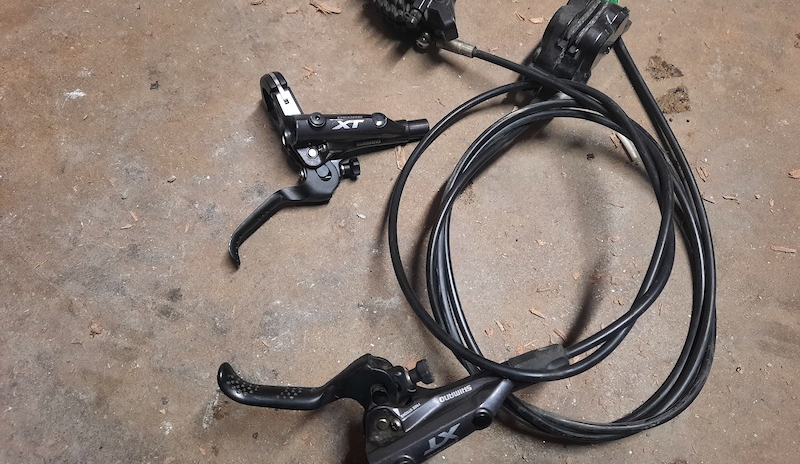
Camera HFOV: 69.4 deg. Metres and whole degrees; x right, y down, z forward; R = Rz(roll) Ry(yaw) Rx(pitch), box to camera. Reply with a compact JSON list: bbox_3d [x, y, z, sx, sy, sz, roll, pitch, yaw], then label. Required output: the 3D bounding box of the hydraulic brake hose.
[{"bbox_3d":[0.088,-0.017,0.331,0.196,0.058,0.258,0,64,0],"label":"hydraulic brake hose"}]

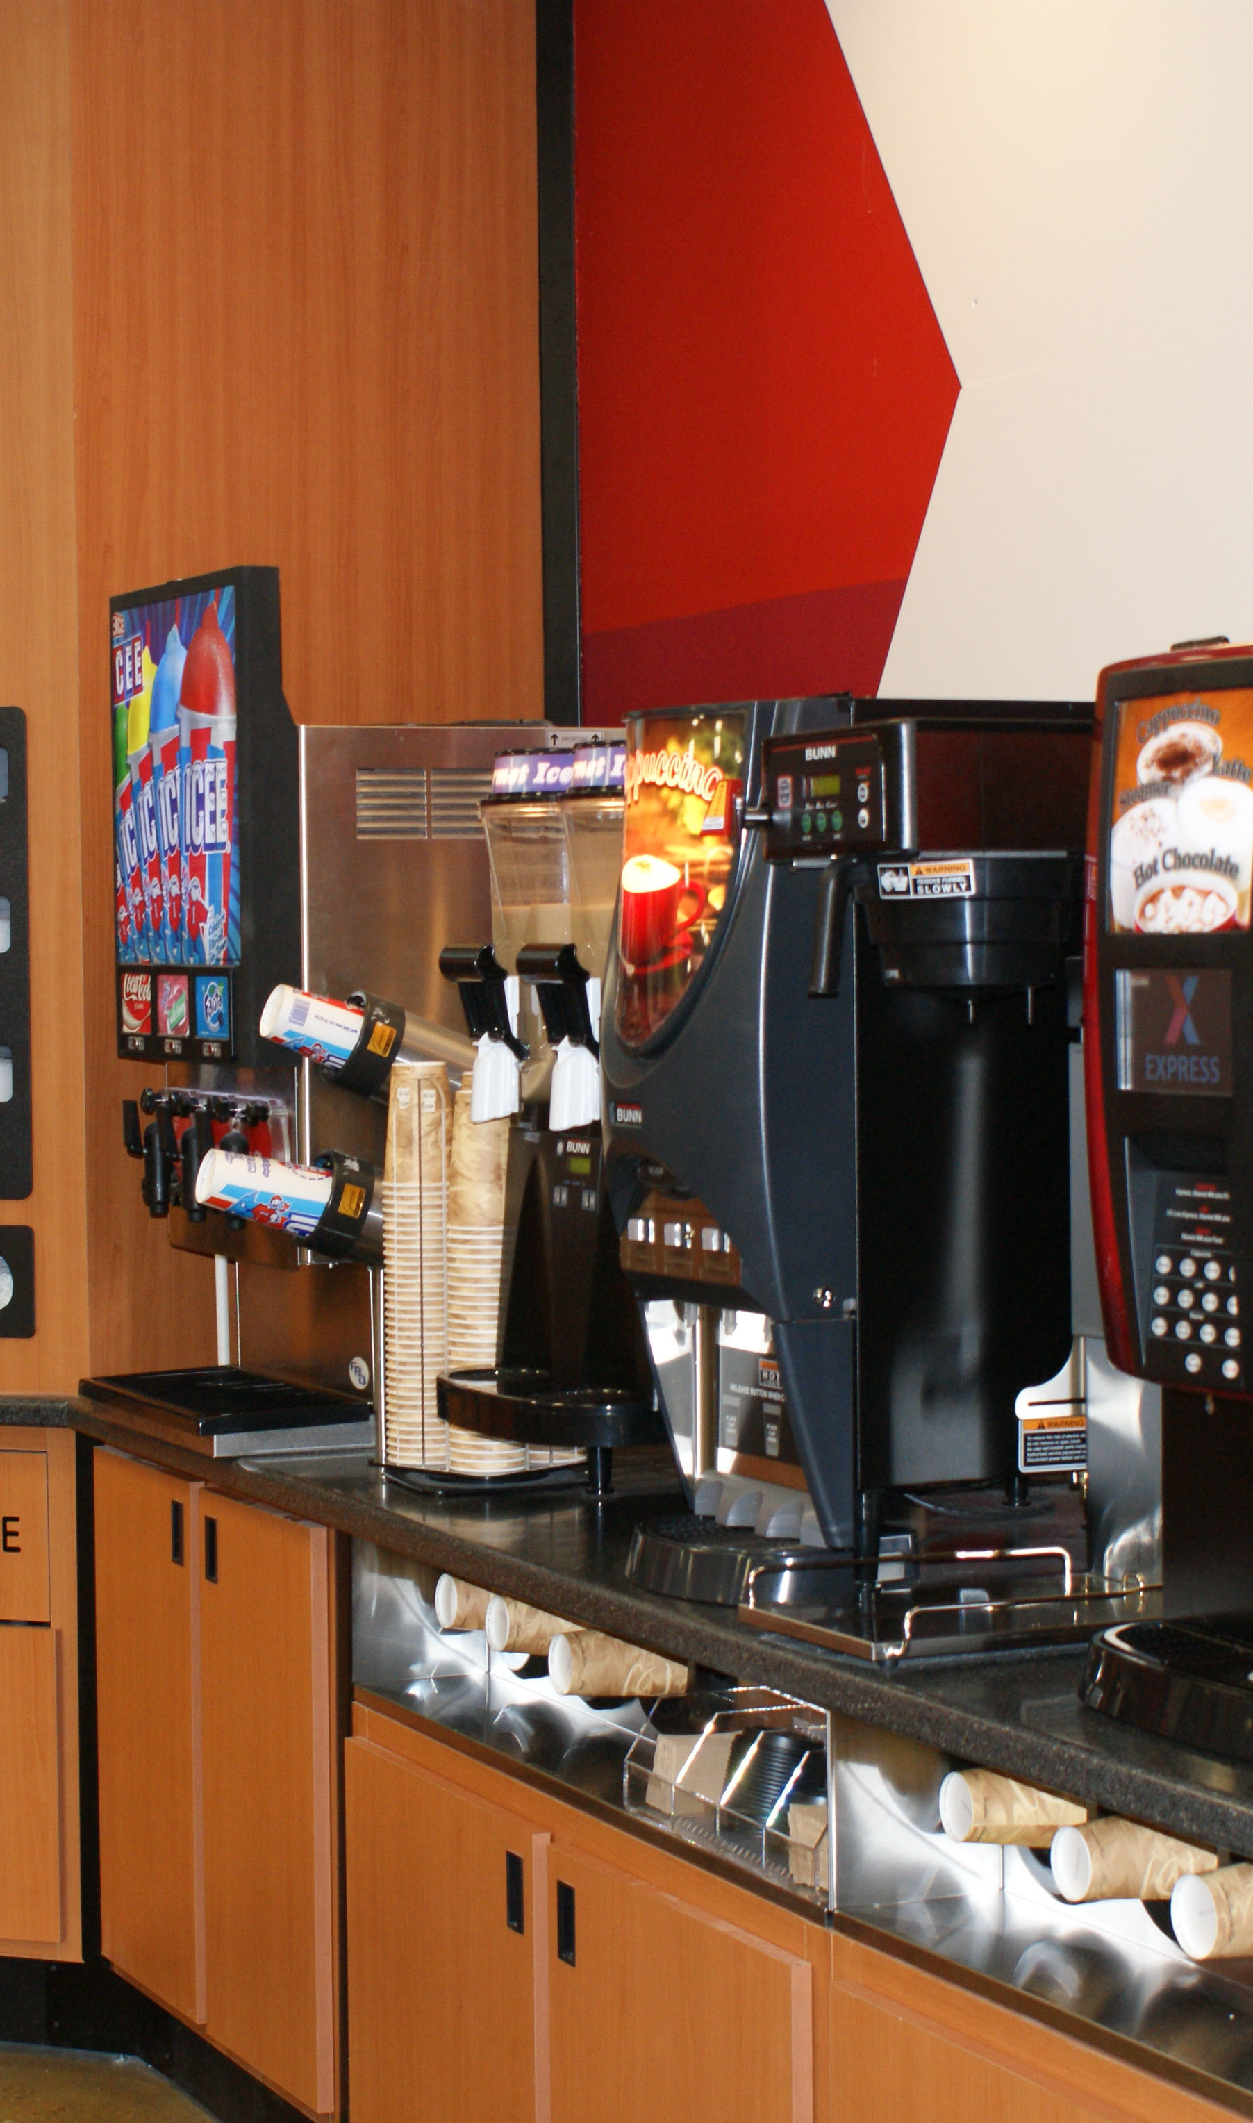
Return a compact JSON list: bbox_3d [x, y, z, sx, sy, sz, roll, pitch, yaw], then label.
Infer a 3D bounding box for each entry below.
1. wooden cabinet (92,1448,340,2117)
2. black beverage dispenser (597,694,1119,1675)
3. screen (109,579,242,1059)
[{"bbox_3d":[-0.260,0.835,4.646,0.560,0.682,0.845,-2,2,-26],"label":"wooden cabinet"},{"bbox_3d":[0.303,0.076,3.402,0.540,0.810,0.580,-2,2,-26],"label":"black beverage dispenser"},{"bbox_3d":[-0.525,-0.291,4.552,0.070,0.576,0.473,-2,2,-26],"label":"screen"}]

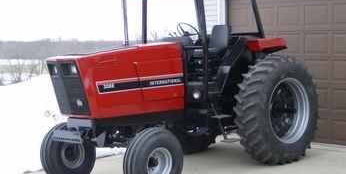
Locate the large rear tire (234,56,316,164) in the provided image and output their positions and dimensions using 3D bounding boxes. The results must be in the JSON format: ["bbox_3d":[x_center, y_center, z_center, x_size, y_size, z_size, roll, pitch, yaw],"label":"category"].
[{"bbox_3d":[1.688,0.373,11.149,0.451,1.730,1.730,1,5,45],"label":"large rear tire"}]

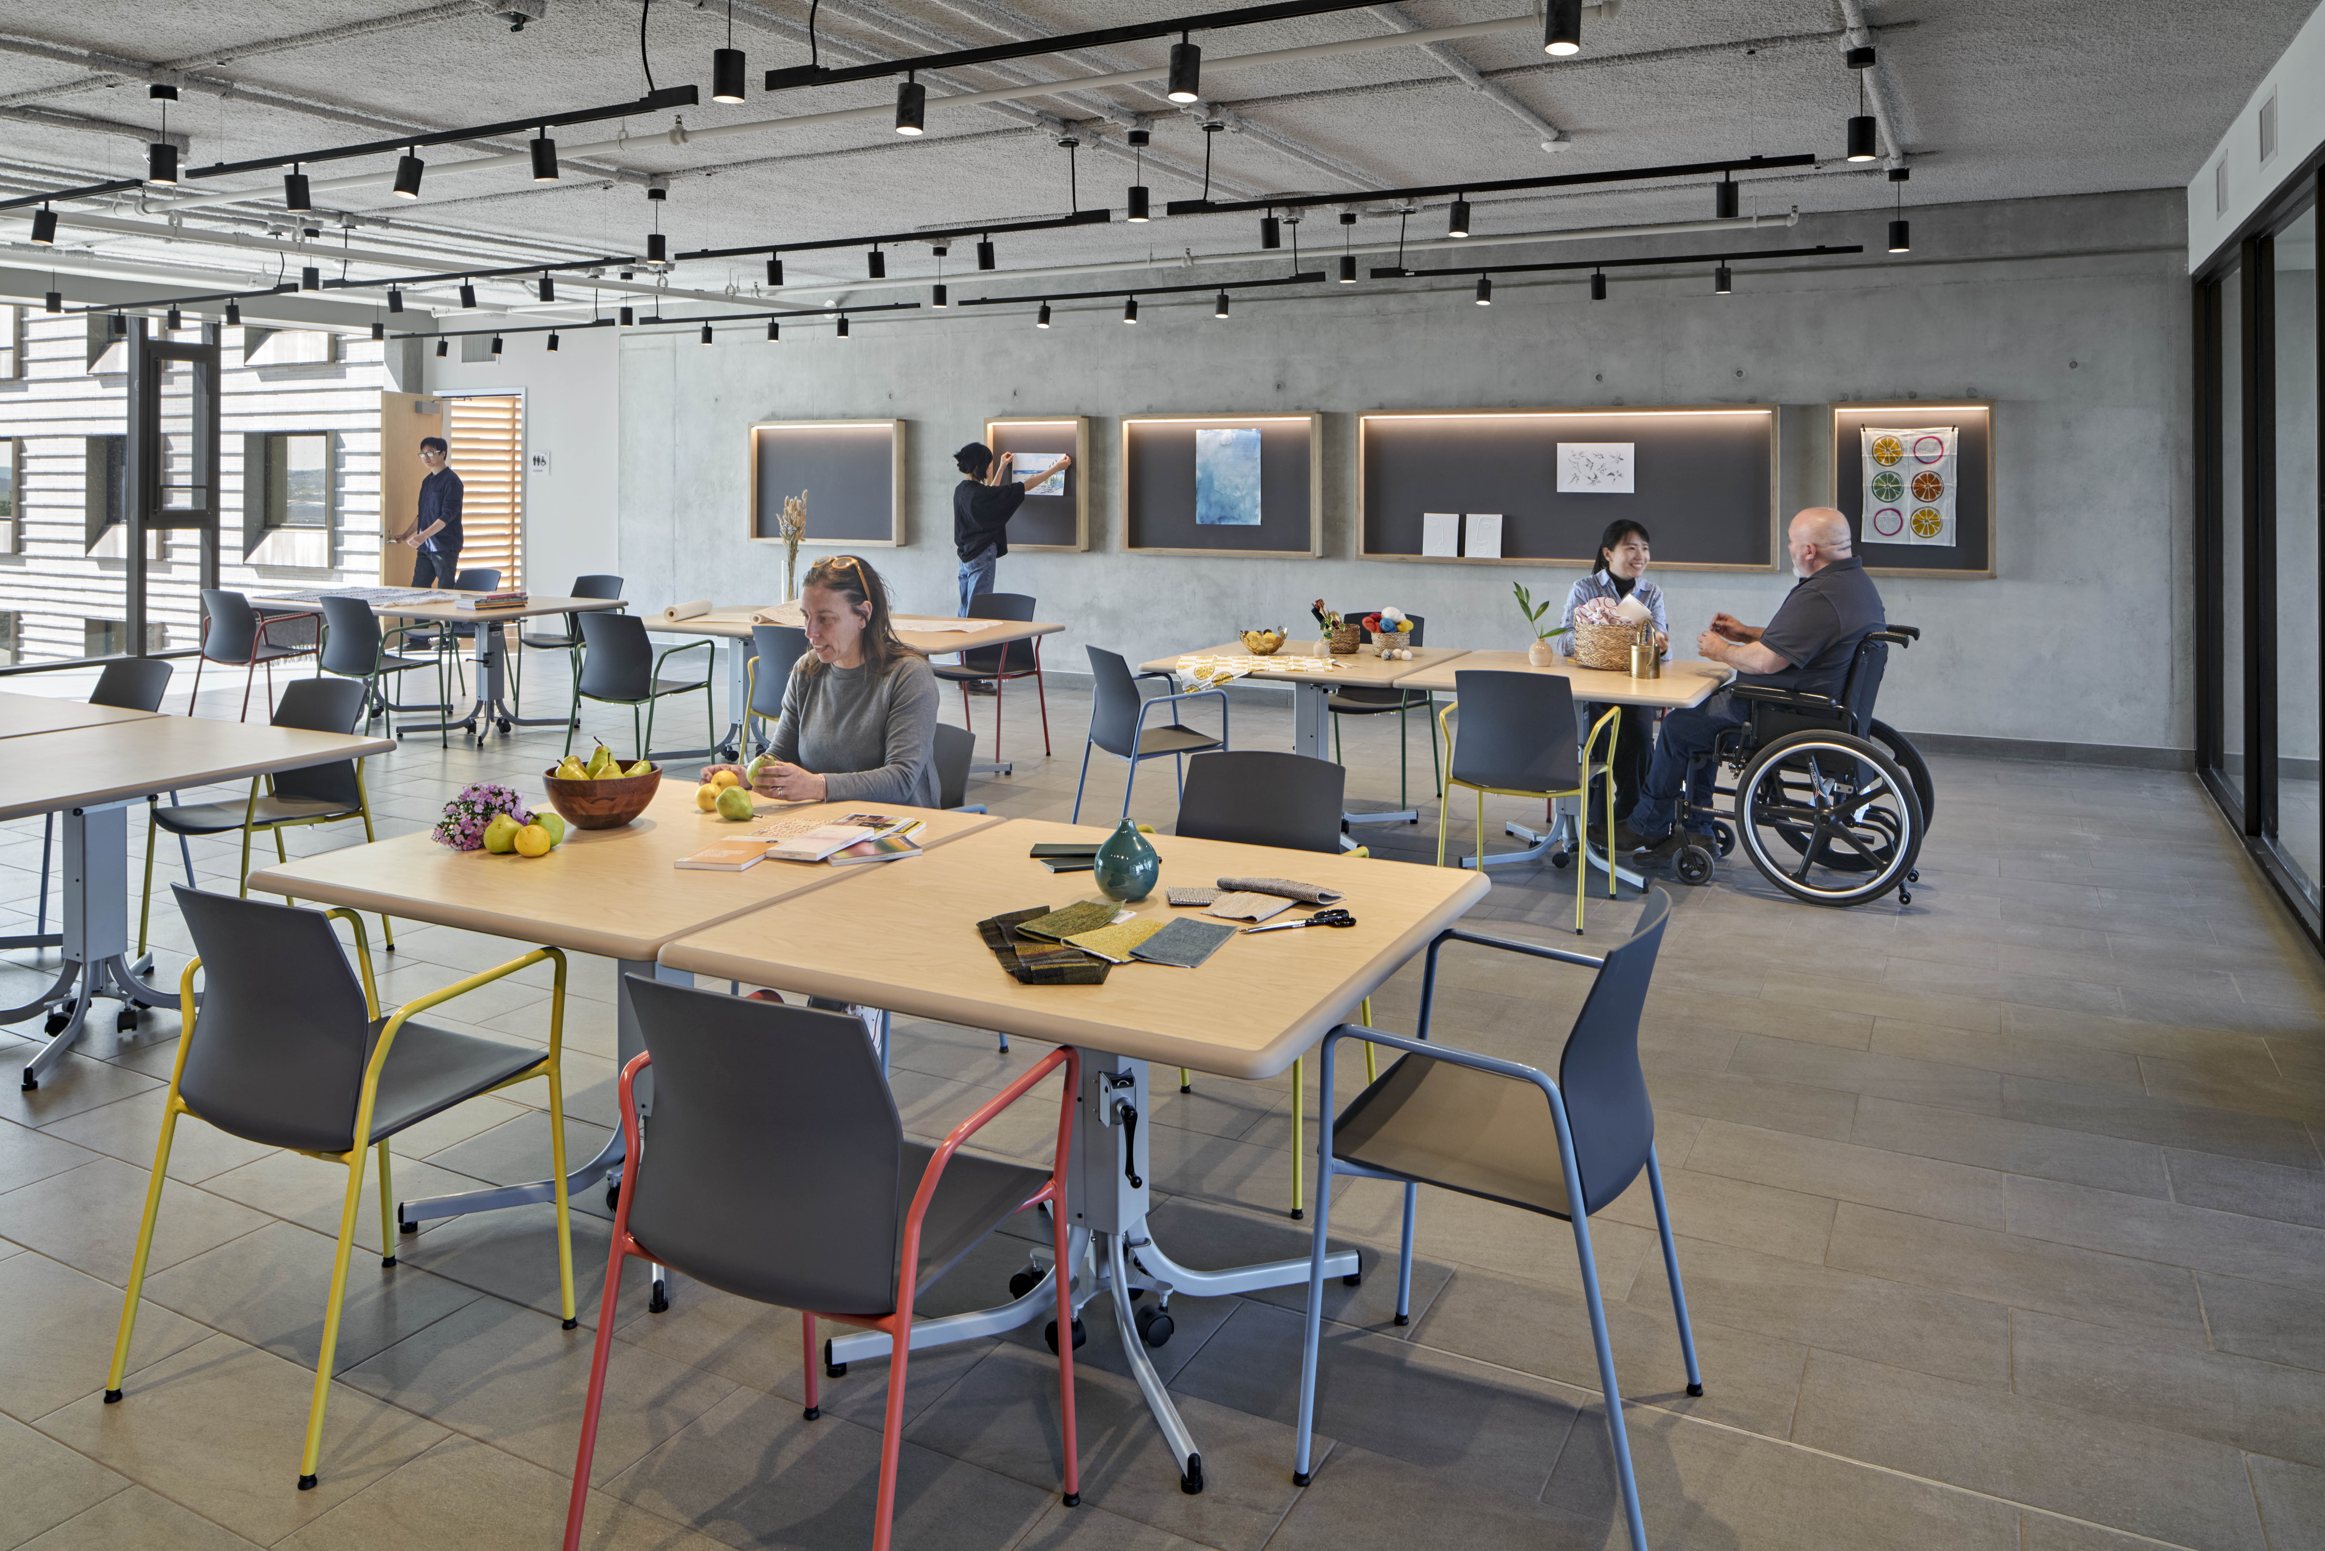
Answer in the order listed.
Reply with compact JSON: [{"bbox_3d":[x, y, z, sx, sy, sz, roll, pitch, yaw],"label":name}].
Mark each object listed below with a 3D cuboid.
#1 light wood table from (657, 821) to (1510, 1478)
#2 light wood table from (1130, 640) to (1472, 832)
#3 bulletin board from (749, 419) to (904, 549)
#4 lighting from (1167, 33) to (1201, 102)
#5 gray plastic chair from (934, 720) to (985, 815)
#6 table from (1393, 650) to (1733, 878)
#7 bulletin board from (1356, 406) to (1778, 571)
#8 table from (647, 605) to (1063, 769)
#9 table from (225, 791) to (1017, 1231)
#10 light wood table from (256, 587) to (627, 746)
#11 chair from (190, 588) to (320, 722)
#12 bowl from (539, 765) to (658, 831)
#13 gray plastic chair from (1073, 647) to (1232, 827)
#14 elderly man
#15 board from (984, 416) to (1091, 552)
[{"bbox_3d":[-0.092,0.594,2.715,1.067,0.742,1.067,5,11,26],"label":"light wood table"},{"bbox_3d":[0.610,-0.118,6.333,1.067,0.742,1.067,5,11,27],"label":"light wood table"},{"bbox_3d":[-2.481,-2.158,11.446,1.371,0.915,0.100,5,11,27],"label":"bulletin board"},{"bbox_3d":[0.050,-1.682,3.680,0.072,0.158,0.072,0,9,0],"label":"lighting"},{"bbox_3d":[-0.708,0.324,3.936,0.536,0.829,0.536,5,10,26],"label":"gray plastic chair"},{"bbox_3d":[1.579,-0.028,5.974,1.056,0.733,1.056,5,10,26],"label":"table"},{"bbox_3d":[2.325,-1.699,9.164,2.438,0.912,0.107,5,10,26],"label":"bulletin board"},{"bbox_3d":[-1.687,-0.376,7.749,2.113,0.733,1.056,5,10,26],"label":"table"},{"bbox_3d":[-1.065,0.508,3.247,1.056,0.733,1.056,5,10,26],"label":"table"},{"bbox_3d":[-4.370,-0.670,9.248,2.113,0.733,1.056,5,10,26],"label":"light wood table"},{"bbox_3d":[-5.064,-0.622,8.667,0.560,0.830,0.540,5,11,28],"label":"chair"},{"bbox_3d":[-1.206,0.046,3.325,0.256,0.115,0.256,0,10,0],"label":"bowl"},{"bbox_3d":[-0.045,-0.071,5.869,0.540,0.830,0.560,-4,11,-23],"label":"gray plastic chair"},{"bbox_3d":[2.181,-0.339,5.774,0.936,1.316,0.566,5,10,27],"label":"elderly man"},{"bbox_3d":[-0.861,-1.993,10.606,0.773,0.915,0.100,5,11,27],"label":"board"}]

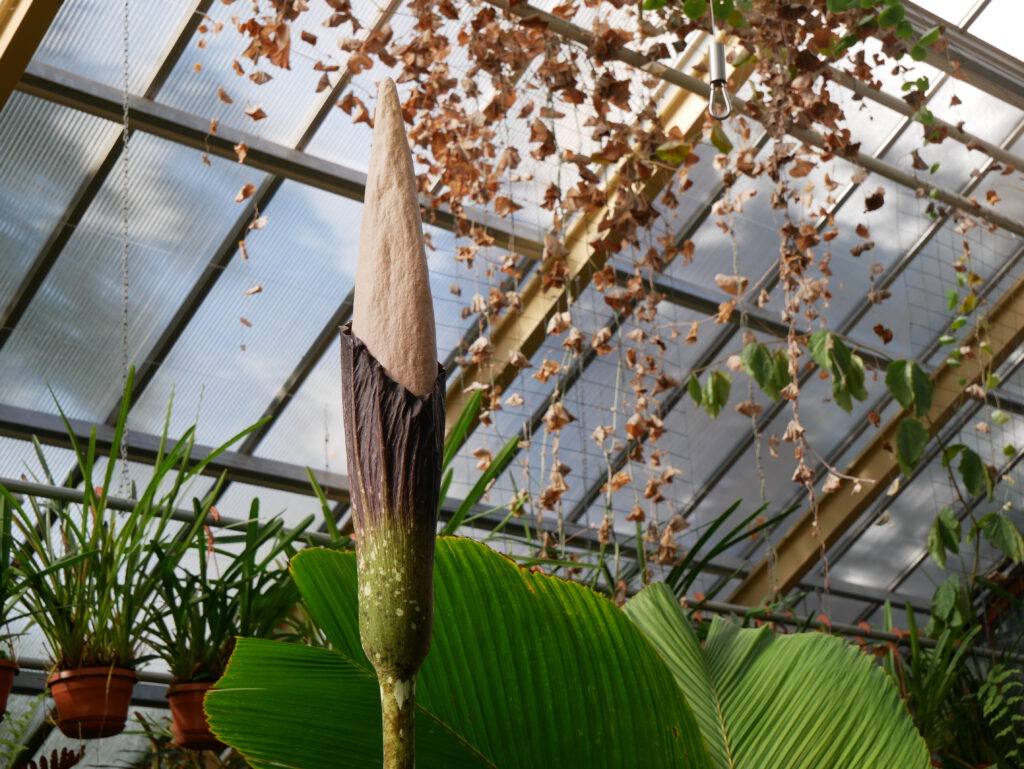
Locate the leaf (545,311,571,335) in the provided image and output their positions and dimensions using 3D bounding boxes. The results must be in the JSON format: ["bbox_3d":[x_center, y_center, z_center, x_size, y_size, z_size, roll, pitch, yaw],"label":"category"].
[{"bbox_3d":[0.119,-0.159,4.850,0.060,0.055,0.050,-3,-16,2],"label":"leaf"}]

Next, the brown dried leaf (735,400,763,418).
[{"bbox_3d":[0.662,0.070,5.300,0.077,0.046,0.055,-5,-16,7],"label":"brown dried leaf"}]

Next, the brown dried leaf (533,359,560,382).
[{"bbox_3d":[0.087,-0.035,4.800,0.068,0.055,0.050,-3,-16,1],"label":"brown dried leaf"}]

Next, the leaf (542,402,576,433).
[{"bbox_3d":[0.120,0.084,4.800,0.084,0.068,0.065,-3,-16,1],"label":"leaf"}]

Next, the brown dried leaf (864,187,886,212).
[{"bbox_3d":[1.142,-0.581,5.950,0.067,0.076,0.048,-6,-16,11],"label":"brown dried leaf"}]

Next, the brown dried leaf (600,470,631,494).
[{"bbox_3d":[0.265,0.251,4.850,0.075,0.055,0.052,-4,-16,3],"label":"brown dried leaf"}]

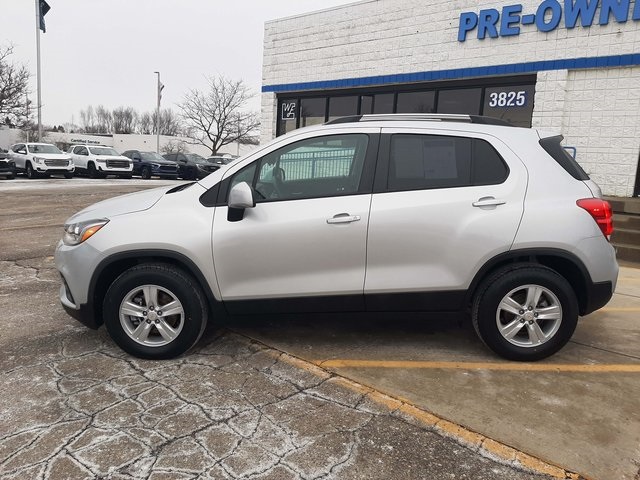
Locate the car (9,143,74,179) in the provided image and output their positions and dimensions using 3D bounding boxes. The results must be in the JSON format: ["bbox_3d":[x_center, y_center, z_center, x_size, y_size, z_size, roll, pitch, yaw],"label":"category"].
[{"bbox_3d":[-14.040,-3.990,24.170,4.630,1.660,1.840,10,11,42],"label":"car"}]

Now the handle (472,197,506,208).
[{"bbox_3d":[1.080,-0.238,3.064,0.215,0.060,0.050,0,12,1],"label":"handle"}]

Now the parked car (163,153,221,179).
[{"bbox_3d":[-8.300,-4.700,30.700,4.550,1.620,1.830,9,11,40],"label":"parked car"}]

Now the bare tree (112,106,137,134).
[{"bbox_3d":[-34.600,-18.300,85.000,4.500,11.000,4.500,3,8,0],"label":"bare tree"}]

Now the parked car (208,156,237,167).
[{"bbox_3d":[-6.450,-4.700,31.900,4.500,1.600,1.840,10,11,40],"label":"parked car"}]

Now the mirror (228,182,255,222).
[{"bbox_3d":[-0.498,-0.238,3.049,0.140,0.240,0.190,0,12,1],"label":"mirror"}]

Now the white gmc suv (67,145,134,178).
[{"bbox_3d":[-11.782,-4.094,25.348,4.900,1.690,1.920,10,11,40],"label":"white gmc suv"}]

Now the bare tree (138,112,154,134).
[{"bbox_3d":[-32.224,-18.402,89.281,2.996,10.287,2.996,3,8,0],"label":"bare tree"}]

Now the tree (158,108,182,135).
[{"bbox_3d":[-27.747,-18.651,89.216,4.493,11.203,4.493,3,8,0],"label":"tree"}]

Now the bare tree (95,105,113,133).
[{"bbox_3d":[-40.177,-19.301,89.205,3.370,11.364,3.370,3,8,0],"label":"bare tree"}]

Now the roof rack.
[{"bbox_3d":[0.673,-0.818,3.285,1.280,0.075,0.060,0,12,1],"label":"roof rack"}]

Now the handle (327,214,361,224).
[{"bbox_3d":[0.153,-0.133,3.095,0.215,0.060,0.050,0,12,1],"label":"handle"}]

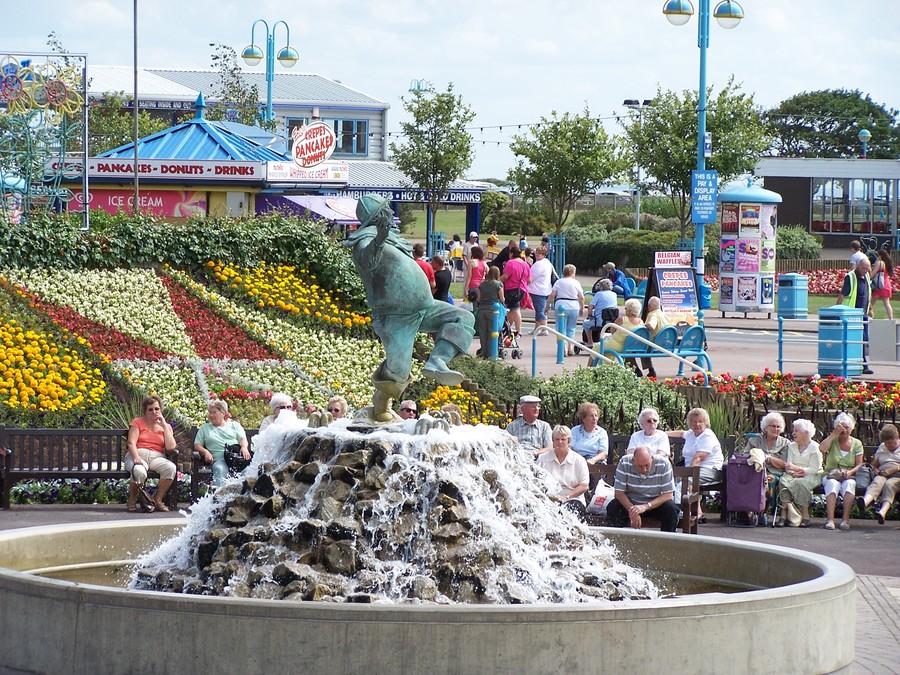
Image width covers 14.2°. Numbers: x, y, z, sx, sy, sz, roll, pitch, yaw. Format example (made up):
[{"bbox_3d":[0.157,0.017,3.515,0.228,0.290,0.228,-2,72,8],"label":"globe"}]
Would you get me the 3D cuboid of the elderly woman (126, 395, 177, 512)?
[{"bbox_3d":[-3.312,1.250,40.096,0.540,1.270,0.800,1,3,-7],"label":"elderly woman"}]

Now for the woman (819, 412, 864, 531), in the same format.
[{"bbox_3d":[4.138,1.401,38.200,0.520,1.210,0.750,1,2,5],"label":"woman"}]

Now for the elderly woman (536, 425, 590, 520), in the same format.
[{"bbox_3d":[1.096,1.499,34.600,0.520,1.260,0.800,2,3,7],"label":"elderly woman"}]

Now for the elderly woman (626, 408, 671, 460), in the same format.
[{"bbox_3d":[2.109,1.382,38.400,0.500,1.200,0.800,1,3,-2],"label":"elderly woman"}]

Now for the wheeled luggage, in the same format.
[{"bbox_3d":[3.214,1.562,39.305,0.380,0.920,0.360,2,3,19],"label":"wheeled luggage"}]

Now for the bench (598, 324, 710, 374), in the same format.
[{"bbox_3d":[3.029,0.194,53.800,1.750,0.790,0.680,-1,3,-37],"label":"bench"}]

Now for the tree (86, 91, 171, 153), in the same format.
[{"bbox_3d":[-8.414,-3.696,92.000,2.800,5.100,2.800,1,2,0],"label":"tree"}]

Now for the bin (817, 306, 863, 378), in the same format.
[{"bbox_3d":[6.121,0.047,56.500,0.500,1.090,0.500,3,3,40],"label":"bin"}]

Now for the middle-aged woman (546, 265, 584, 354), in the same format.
[{"bbox_3d":[1.959,-0.458,61.300,0.600,1.600,0.400,1,2,7],"label":"middle-aged woman"}]

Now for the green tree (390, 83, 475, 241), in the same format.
[{"bbox_3d":[-0.402,-3.273,83.000,1.950,5.150,1.950,1,2,0],"label":"green tree"}]

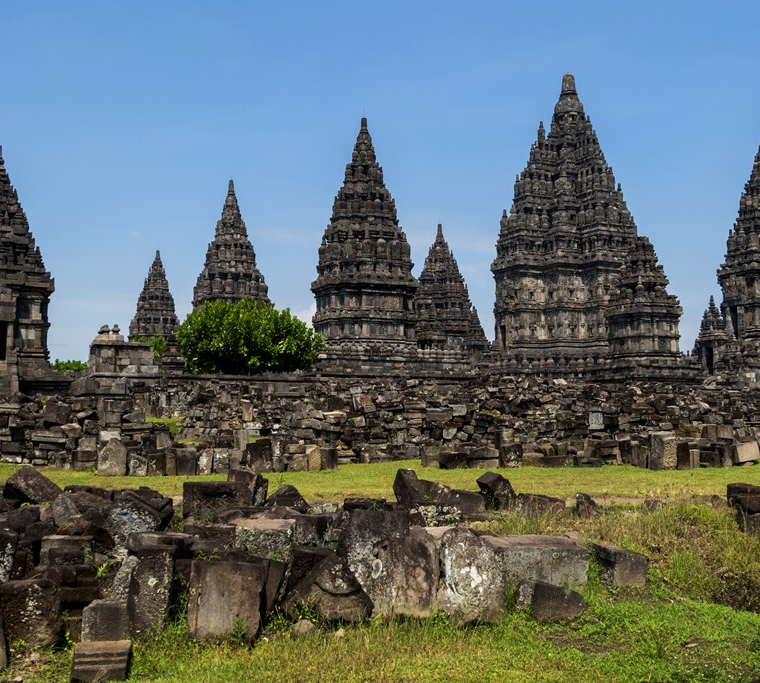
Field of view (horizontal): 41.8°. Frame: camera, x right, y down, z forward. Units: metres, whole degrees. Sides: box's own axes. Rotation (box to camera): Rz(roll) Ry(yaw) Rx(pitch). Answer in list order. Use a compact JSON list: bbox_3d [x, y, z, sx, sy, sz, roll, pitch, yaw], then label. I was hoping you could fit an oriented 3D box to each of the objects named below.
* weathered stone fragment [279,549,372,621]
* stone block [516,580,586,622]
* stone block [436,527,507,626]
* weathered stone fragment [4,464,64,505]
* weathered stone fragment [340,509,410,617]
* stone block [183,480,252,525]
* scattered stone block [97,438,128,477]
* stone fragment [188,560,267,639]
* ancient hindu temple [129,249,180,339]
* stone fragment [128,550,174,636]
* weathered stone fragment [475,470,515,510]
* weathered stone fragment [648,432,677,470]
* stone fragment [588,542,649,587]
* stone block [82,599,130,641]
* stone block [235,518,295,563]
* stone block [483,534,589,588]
[{"bbox_3d":[-0.344,1.632,6.693,0.583,0.411,0.400,0,-2,0],"label":"weathered stone fragment"},{"bbox_3d":[1.250,1.880,7.256,0.420,0.280,0.270,2,-4,-28],"label":"stone block"},{"bbox_3d":[0.607,1.563,6.695,0.441,0.576,0.360,0,-2,5],"label":"stone block"},{"bbox_3d":[-3.112,1.284,8.942,0.430,0.240,0.340,31,-14,-18],"label":"weathered stone fragment"},{"bbox_3d":[-0.049,1.665,7.518,0.530,0.810,0.350,0,-11,0],"label":"weathered stone fragment"},{"bbox_3d":[-1.507,1.506,9.230,0.640,0.380,0.380,0,-3,-7],"label":"stone block"},{"bbox_3d":[-4.413,1.911,16.439,0.488,0.592,0.330,0,-2,-12],"label":"scattered stone block"},{"bbox_3d":[-1.056,1.775,6.891,0.530,0.540,0.280,0,-3,-6],"label":"stone fragment"},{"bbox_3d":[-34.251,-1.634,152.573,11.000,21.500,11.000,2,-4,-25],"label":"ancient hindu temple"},{"bbox_3d":[-1.430,1.569,6.245,0.271,0.479,0.300,0,-2,-12],"label":"stone fragment"},{"bbox_3d":[1.423,1.830,12.139,0.426,0.415,0.420,-1,-2,15],"label":"weathered stone fragment"},{"bbox_3d":[4.866,1.904,17.120,0.350,0.610,0.350,2,-4,-29],"label":"weathered stone fragment"},{"bbox_3d":[1.867,1.751,7.789,0.295,0.256,0.460,0,-2,-10],"label":"stone fragment"},{"bbox_3d":[-1.688,1.729,6.139,0.279,0.201,0.280,0,-2,-12],"label":"stone block"},{"bbox_3d":[-0.923,1.603,7.995,0.486,0.303,0.500,0,-2,-5],"label":"stone block"},{"bbox_3d":[1.199,1.722,7.790,0.773,0.344,0.500,0,-2,0],"label":"stone block"}]

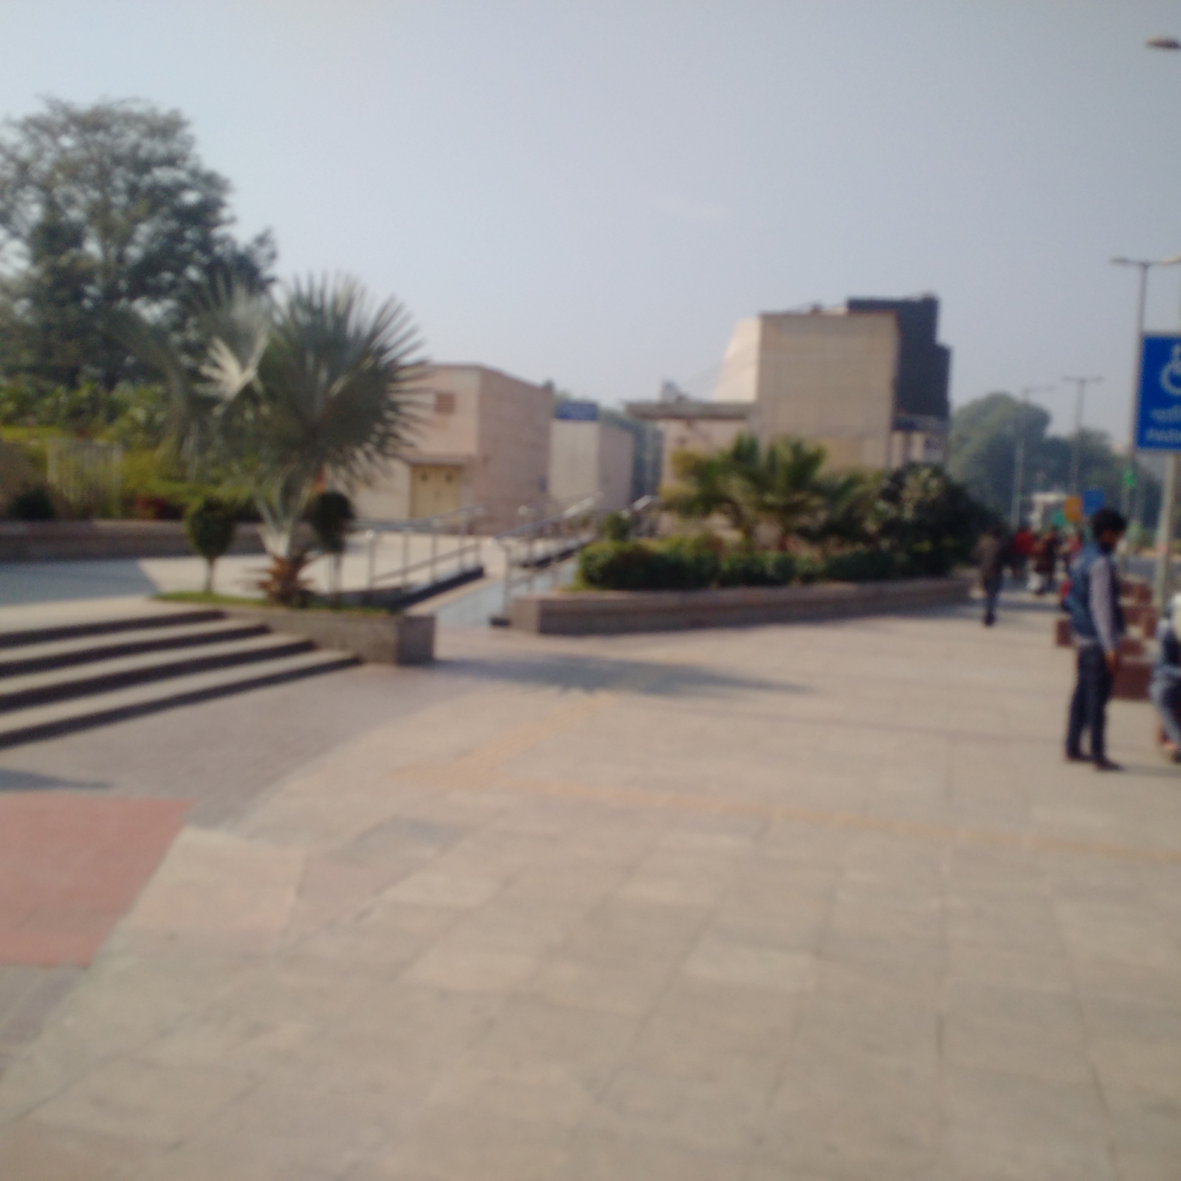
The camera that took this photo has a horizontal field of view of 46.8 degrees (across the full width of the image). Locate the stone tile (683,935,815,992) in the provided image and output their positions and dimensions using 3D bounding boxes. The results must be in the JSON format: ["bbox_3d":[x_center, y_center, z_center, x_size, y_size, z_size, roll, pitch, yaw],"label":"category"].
[{"bbox_3d":[0.556,1.304,4.736,0.420,0.030,0.450,4,4,15],"label":"stone tile"}]

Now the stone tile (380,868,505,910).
[{"bbox_3d":[-0.586,1.204,5.476,0.410,0.030,0.440,4,4,15],"label":"stone tile"}]

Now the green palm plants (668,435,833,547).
[{"bbox_3d":[3.285,-1.692,28.500,3.200,3.000,3.200,1,3,0],"label":"green palm plants"}]

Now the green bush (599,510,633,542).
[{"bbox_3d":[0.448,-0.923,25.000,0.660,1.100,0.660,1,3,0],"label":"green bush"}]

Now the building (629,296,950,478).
[{"bbox_3d":[7.300,-5.013,46.500,9.300,7.900,10.500,2,3,17],"label":"building"}]

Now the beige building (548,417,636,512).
[{"bbox_3d":[-0.452,-4.761,58.367,3.000,4.600,5.900,4,4,15],"label":"beige building"}]

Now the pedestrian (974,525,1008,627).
[{"bbox_3d":[6.419,-0.229,21.900,0.540,1.660,0.400,4,4,15],"label":"pedestrian"}]

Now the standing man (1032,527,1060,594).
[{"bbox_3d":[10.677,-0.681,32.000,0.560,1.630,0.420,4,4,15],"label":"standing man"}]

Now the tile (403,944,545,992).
[{"bbox_3d":[-0.393,1.269,4.562,0.410,0.030,0.420,4,4,15],"label":"tile"}]

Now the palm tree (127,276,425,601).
[{"bbox_3d":[-3.085,-1.508,13.400,2.750,3.100,2.600,4,4,15],"label":"palm tree"}]

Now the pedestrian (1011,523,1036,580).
[{"bbox_3d":[12.208,-0.920,38.500,0.500,1.680,0.360,2,3,18],"label":"pedestrian"}]

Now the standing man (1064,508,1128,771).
[{"bbox_3d":[3.387,0.305,9.150,0.360,1.710,0.460,1,3,-3],"label":"standing man"}]

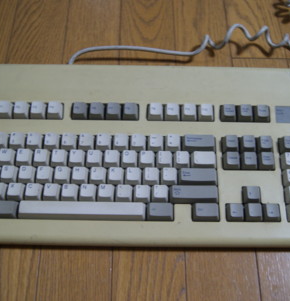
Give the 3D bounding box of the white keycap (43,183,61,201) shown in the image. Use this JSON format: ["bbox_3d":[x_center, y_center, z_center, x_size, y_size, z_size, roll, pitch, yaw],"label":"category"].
[{"bbox_3d":[-0.098,0.044,0.437,0.018,0.010,0.018,1,69,-1],"label":"white keycap"}]

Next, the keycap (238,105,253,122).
[{"bbox_3d":[0.115,-0.043,0.468,0.018,0.010,0.018,1,69,-1],"label":"keycap"}]

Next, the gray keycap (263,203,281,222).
[{"bbox_3d":[0.133,0.065,0.430,0.018,0.009,0.018,1,69,-1],"label":"gray keycap"}]

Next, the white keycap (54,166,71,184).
[{"bbox_3d":[-0.088,0.027,0.442,0.018,0.008,0.018,1,69,-1],"label":"white keycap"}]

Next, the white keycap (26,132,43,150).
[{"bbox_3d":[-0.122,-0.010,0.456,0.018,0.010,0.018,1,69,-1],"label":"white keycap"}]

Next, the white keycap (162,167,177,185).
[{"bbox_3d":[0.026,0.028,0.441,0.018,0.009,0.018,1,69,-1],"label":"white keycap"}]

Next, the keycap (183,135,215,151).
[{"bbox_3d":[0.059,-0.008,0.454,0.037,0.011,0.018,1,68,-1],"label":"keycap"}]

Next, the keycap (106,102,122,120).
[{"bbox_3d":[-0.035,-0.044,0.471,0.018,0.010,0.018,1,69,-1],"label":"keycap"}]

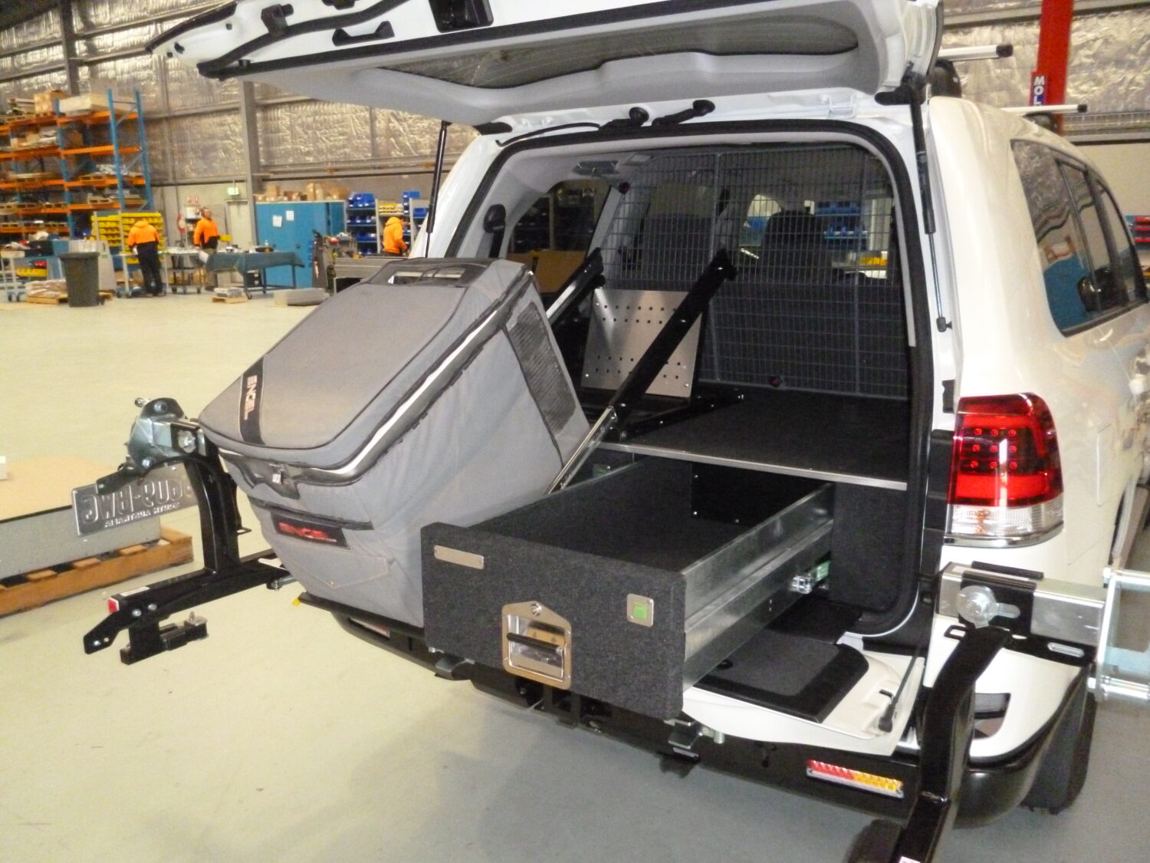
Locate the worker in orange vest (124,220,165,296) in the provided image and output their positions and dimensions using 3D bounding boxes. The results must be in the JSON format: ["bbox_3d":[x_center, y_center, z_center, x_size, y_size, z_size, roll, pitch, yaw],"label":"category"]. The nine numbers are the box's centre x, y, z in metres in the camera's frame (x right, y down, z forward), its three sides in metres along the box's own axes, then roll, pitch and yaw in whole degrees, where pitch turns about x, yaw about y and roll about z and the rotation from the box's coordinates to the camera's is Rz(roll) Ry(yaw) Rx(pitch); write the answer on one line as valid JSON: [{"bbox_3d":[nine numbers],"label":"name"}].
[{"bbox_3d":[-8.749,-3.510,18.921,0.600,1.580,0.450,-6,14,-24],"label":"worker in orange vest"}]

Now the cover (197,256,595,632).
[{"bbox_3d":[-0.400,-0.002,2.293,0.454,0.529,0.713,9,44,34],"label":"cover"}]

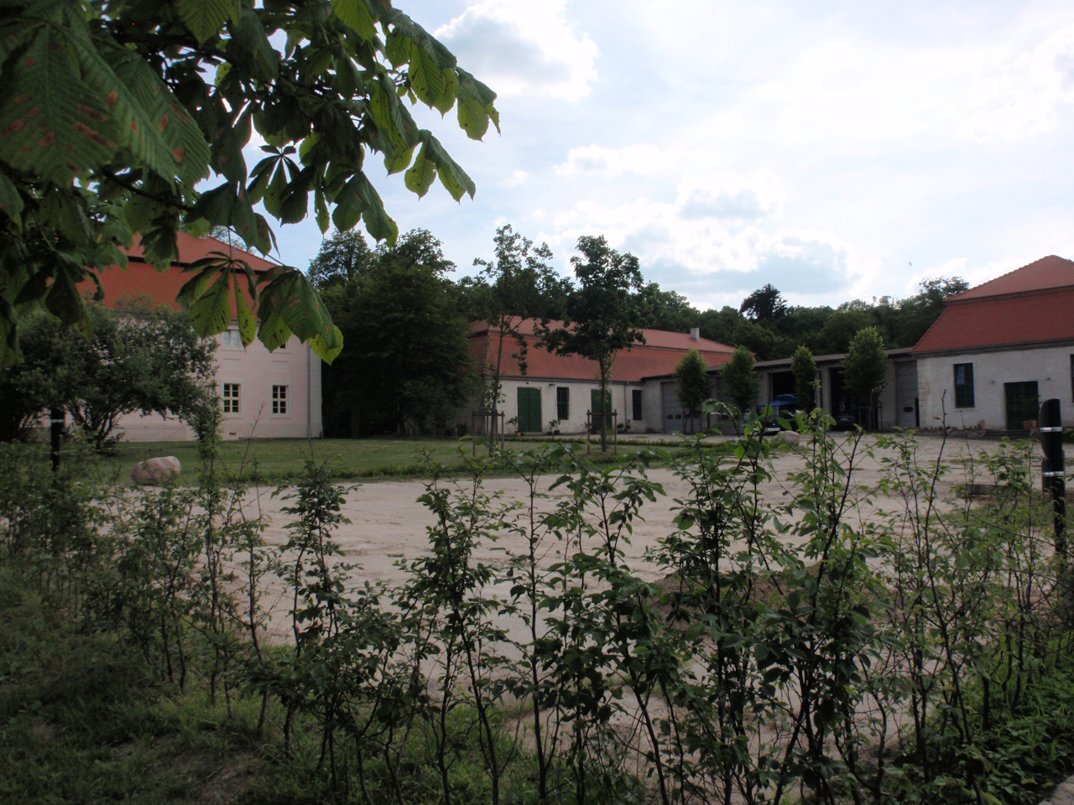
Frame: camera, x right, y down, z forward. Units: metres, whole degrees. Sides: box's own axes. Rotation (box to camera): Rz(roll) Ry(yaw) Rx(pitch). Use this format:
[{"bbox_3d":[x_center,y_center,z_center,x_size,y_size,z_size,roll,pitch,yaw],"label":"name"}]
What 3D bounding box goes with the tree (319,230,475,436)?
[{"bbox_3d":[-9.648,-4.752,60.000,10.778,14.313,10.300,-1,-3,0],"label":"tree"}]

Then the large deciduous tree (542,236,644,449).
[{"bbox_3d":[2.217,-2.249,34.000,4.138,8.472,4.138,-1,-3,0],"label":"large deciduous tree"}]

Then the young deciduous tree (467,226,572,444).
[{"bbox_3d":[-0.706,-2.430,34.000,3.941,9.030,3.941,-1,-3,0],"label":"young deciduous tree"}]

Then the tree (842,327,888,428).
[{"bbox_3d":[21.477,-1.481,56.800,2.962,6.857,2.962,-1,-3,0],"label":"tree"}]

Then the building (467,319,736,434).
[{"bbox_3d":[5.483,-2.183,79.358,38.500,10.400,13.400,1,-4,-44],"label":"building"}]

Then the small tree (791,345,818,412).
[{"bbox_3d":[18.518,-1.003,60.200,1.861,6.076,1.861,-1,-3,0],"label":"small tree"}]

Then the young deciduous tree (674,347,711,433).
[{"bbox_3d":[11.957,-0.810,67.100,2.851,6.610,2.851,-1,-3,0],"label":"young deciduous tree"}]

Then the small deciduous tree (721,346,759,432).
[{"bbox_3d":[14.928,-0.927,64.000,2.843,6.490,2.843,-1,-3,0],"label":"small deciduous tree"}]

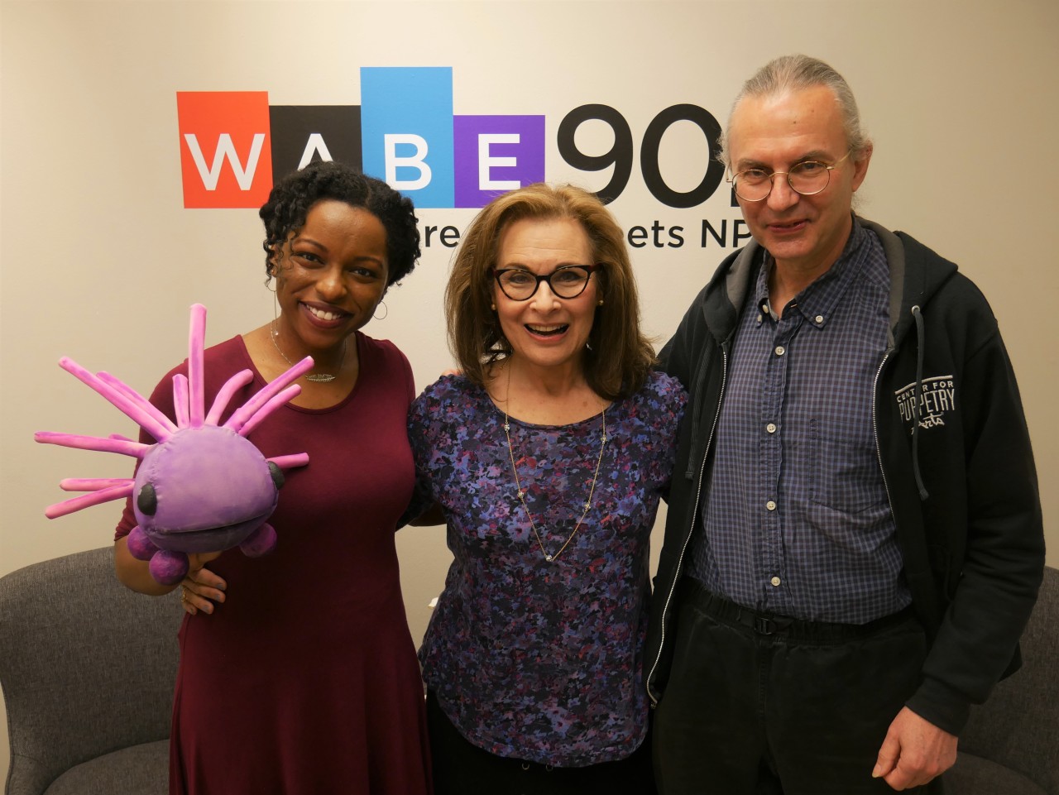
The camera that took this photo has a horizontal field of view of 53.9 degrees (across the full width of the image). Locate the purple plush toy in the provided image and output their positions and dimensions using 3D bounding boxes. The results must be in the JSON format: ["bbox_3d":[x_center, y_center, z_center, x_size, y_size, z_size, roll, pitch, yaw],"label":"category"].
[{"bbox_3d":[-0.372,0.047,1.100,0.280,0.275,0.190,-10,15,-26],"label":"purple plush toy"}]

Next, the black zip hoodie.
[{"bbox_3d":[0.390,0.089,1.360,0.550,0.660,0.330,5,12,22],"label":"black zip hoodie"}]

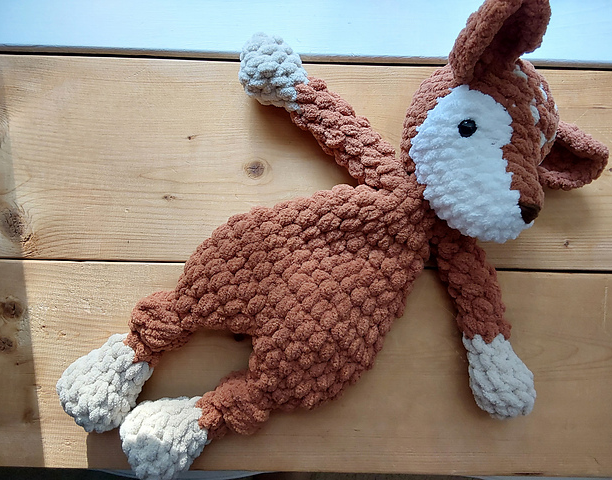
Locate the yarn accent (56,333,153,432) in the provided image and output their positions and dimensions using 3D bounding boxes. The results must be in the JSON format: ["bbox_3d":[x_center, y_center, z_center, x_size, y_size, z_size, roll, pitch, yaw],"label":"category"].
[{"bbox_3d":[-0.171,0.126,0.453,0.083,0.056,0.064,-44,90,-1],"label":"yarn accent"}]

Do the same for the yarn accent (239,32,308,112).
[{"bbox_3d":[-0.025,-0.141,0.443,0.070,0.055,0.056,40,89,0],"label":"yarn accent"}]

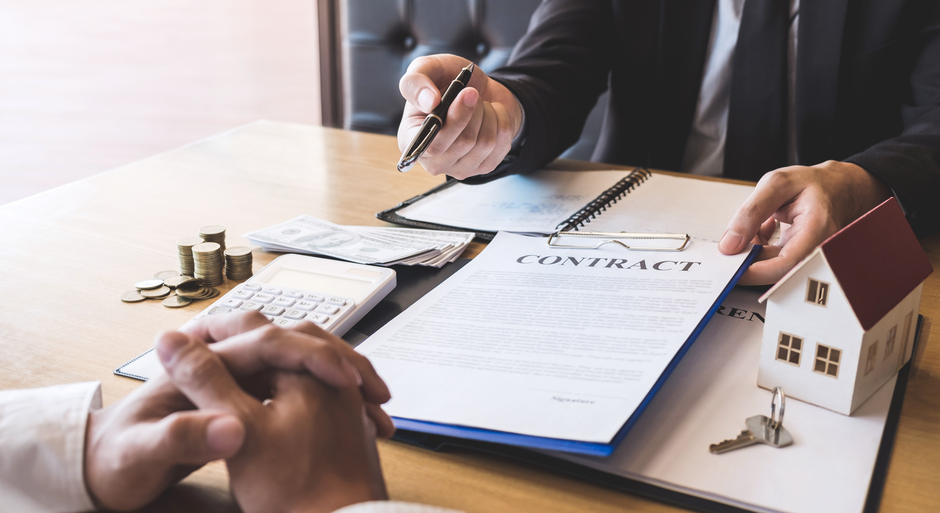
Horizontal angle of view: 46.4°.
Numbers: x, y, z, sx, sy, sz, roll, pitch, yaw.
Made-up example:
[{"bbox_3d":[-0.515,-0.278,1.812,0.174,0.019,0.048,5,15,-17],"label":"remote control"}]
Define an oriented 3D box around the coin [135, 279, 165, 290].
[{"bbox_3d":[-0.267,0.023,0.912,0.024,0.003,0.024,-1,20,0],"label":"coin"}]

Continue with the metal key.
[{"bbox_3d":[0.160,0.098,0.643,0.049,0.026,0.036,-8,21,-21],"label":"metal key"}]

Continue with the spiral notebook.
[{"bbox_3d":[0.138,-0.053,1.105,0.368,0.017,0.237,9,22,25],"label":"spiral notebook"}]

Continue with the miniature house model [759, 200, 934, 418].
[{"bbox_3d":[0.243,0.028,0.711,0.069,0.104,0.106,15,25,38],"label":"miniature house model"}]

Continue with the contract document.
[{"bbox_3d":[0.046,0.038,0.735,0.222,0.017,0.312,3,21,28],"label":"contract document"}]

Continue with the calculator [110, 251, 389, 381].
[{"bbox_3d":[-0.141,0.039,0.845,0.111,0.017,0.188,7,21,22],"label":"calculator"}]

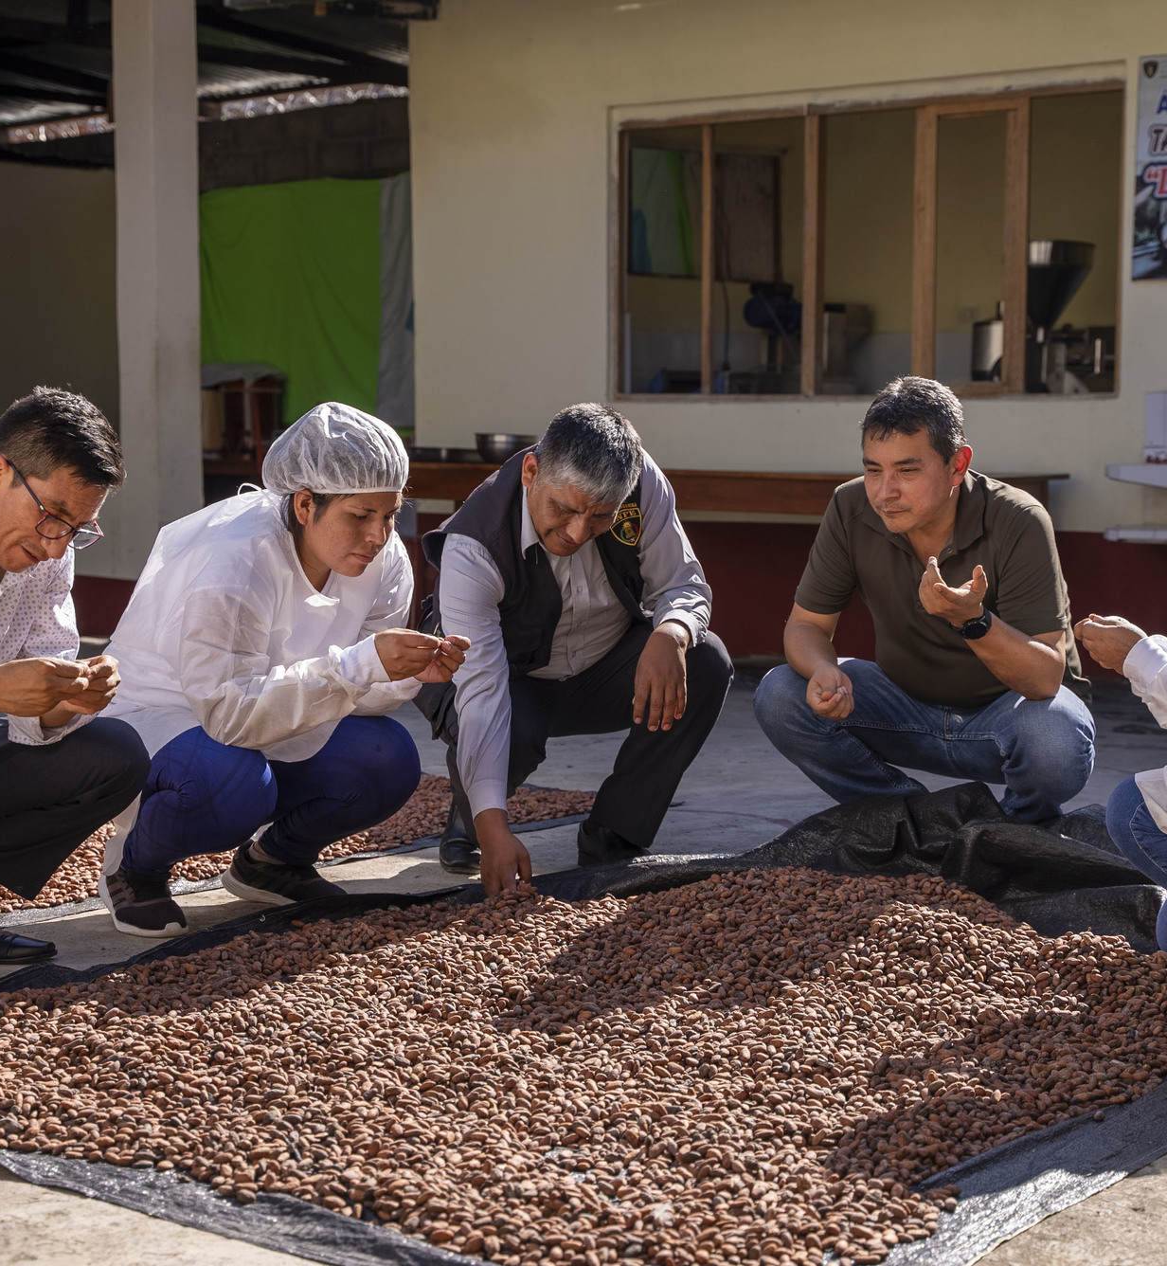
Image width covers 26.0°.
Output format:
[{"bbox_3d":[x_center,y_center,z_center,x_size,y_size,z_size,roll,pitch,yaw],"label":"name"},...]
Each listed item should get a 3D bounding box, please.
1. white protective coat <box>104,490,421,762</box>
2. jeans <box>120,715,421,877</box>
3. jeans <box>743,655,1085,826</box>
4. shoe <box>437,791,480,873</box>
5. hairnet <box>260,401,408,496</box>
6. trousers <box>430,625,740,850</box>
[{"bbox_3d":[-0.548,-0.007,4.260,0.500,0.490,0.440,4,6,37],"label":"white protective coat"},{"bbox_3d":[-0.531,0.249,4.290,0.480,0.330,0.380,4,6,37],"label":"jeans"},{"bbox_3d":[0.645,0.213,4.740,0.600,0.380,0.560,2,5,17],"label":"jeans"},{"bbox_3d":[-0.225,0.375,4.824,0.105,0.125,0.285,0,5,-3],"label":"shoe"},{"bbox_3d":[-0.412,-0.308,4.180,0.250,0.165,0.205,4,6,40],"label":"hairnet"},{"bbox_3d":[-0.010,0.181,4.747,0.550,0.420,0.560,-1,5,-14],"label":"trousers"}]

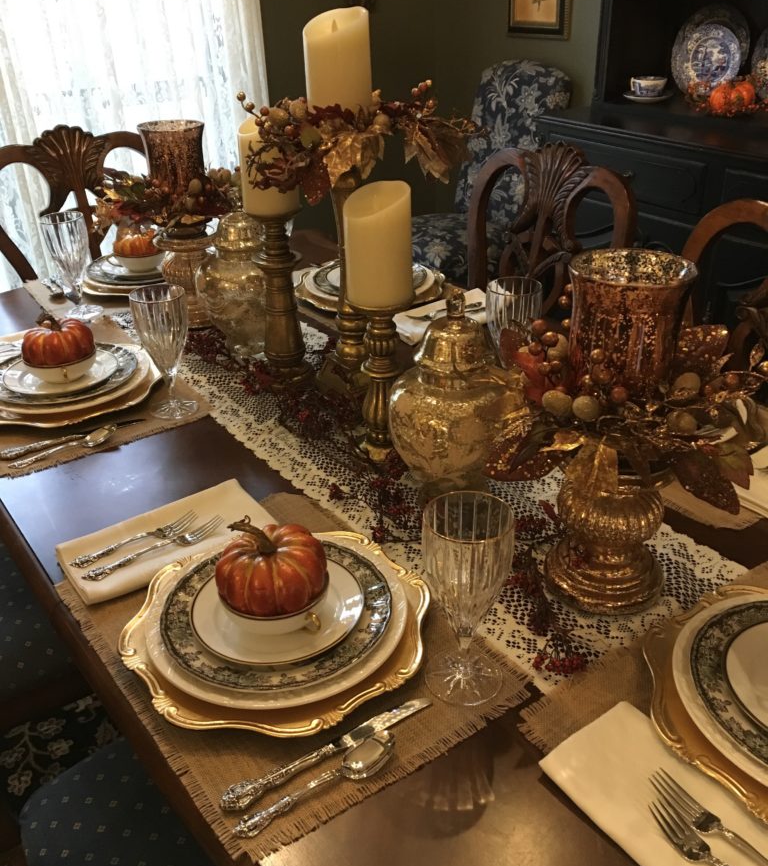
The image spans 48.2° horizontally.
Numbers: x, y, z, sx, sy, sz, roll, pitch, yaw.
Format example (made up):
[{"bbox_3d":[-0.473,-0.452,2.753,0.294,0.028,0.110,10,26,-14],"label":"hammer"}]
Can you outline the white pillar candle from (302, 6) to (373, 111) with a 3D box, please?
[{"bbox_3d":[-0.062,-0.521,1.200,0.091,0.126,0.091,-1,30,1],"label":"white pillar candle"}]

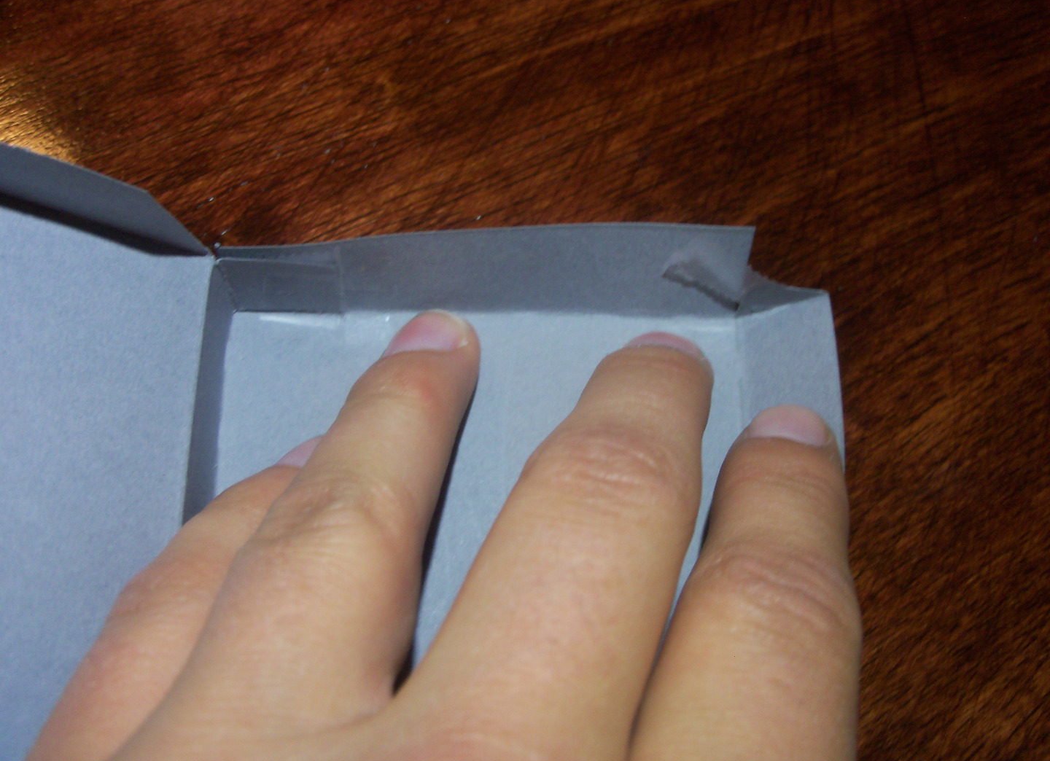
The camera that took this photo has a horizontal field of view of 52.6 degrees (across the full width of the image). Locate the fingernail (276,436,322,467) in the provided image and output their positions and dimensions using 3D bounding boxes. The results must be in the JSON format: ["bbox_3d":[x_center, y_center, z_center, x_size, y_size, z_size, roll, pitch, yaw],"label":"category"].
[{"bbox_3d":[-0.030,0.011,0.148,0.009,0.003,0.010,5,24,20],"label":"fingernail"}]

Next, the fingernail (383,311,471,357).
[{"bbox_3d":[-0.014,-0.007,0.154,0.011,0.003,0.012,1,24,16],"label":"fingernail"}]

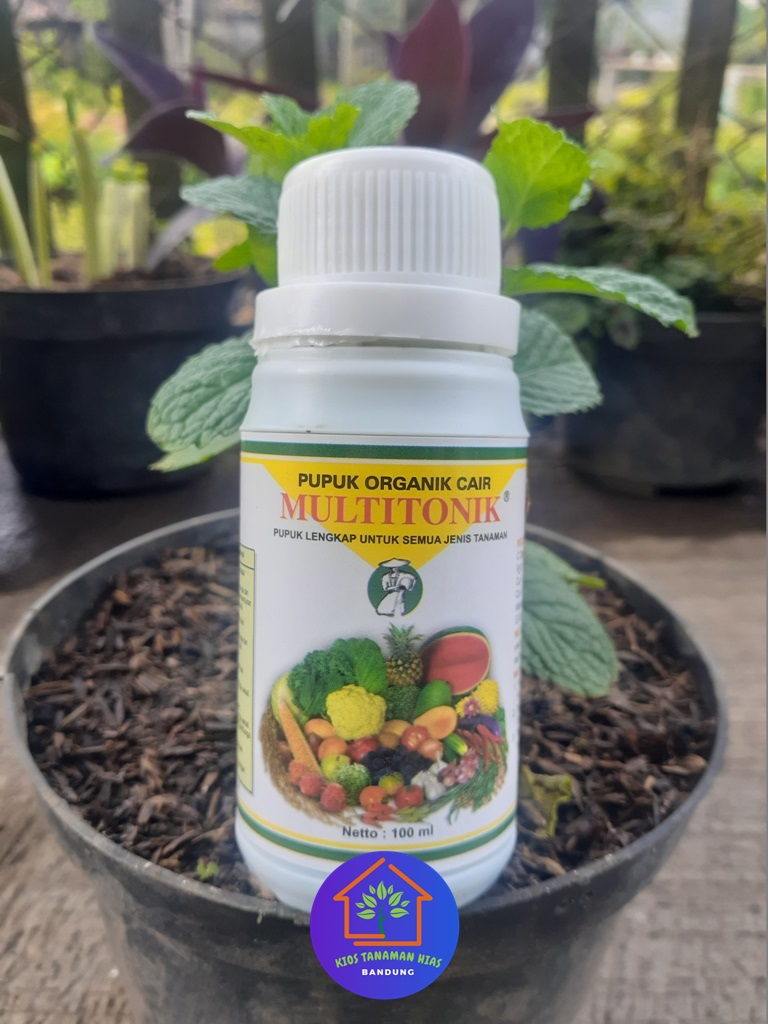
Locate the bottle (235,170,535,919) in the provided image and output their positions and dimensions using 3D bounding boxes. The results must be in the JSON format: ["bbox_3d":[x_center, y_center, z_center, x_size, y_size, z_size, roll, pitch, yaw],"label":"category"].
[{"bbox_3d":[0.000,0.003,0.129,0.046,0.110,0.046,1,5,-6],"label":"bottle"}]

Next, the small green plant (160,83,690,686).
[{"bbox_3d":[0.009,-0.021,0.179,0.118,0.130,0.090,1,23,0],"label":"small green plant"}]

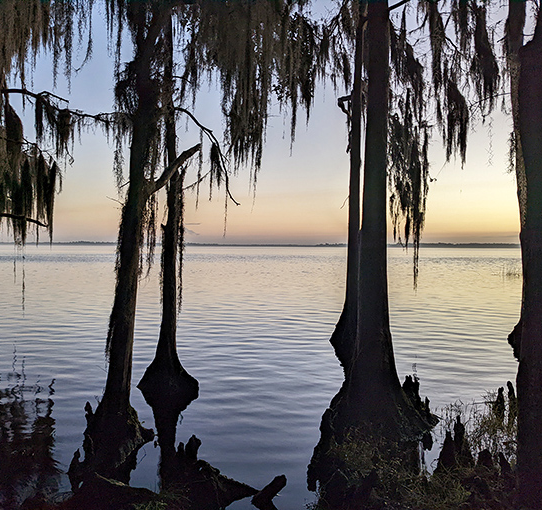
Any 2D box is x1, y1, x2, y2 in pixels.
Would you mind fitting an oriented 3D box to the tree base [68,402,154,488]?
[{"bbox_3d":[-1.340,1.590,4.450,0.690,0.680,0.620,0,1,0],"label":"tree base"}]

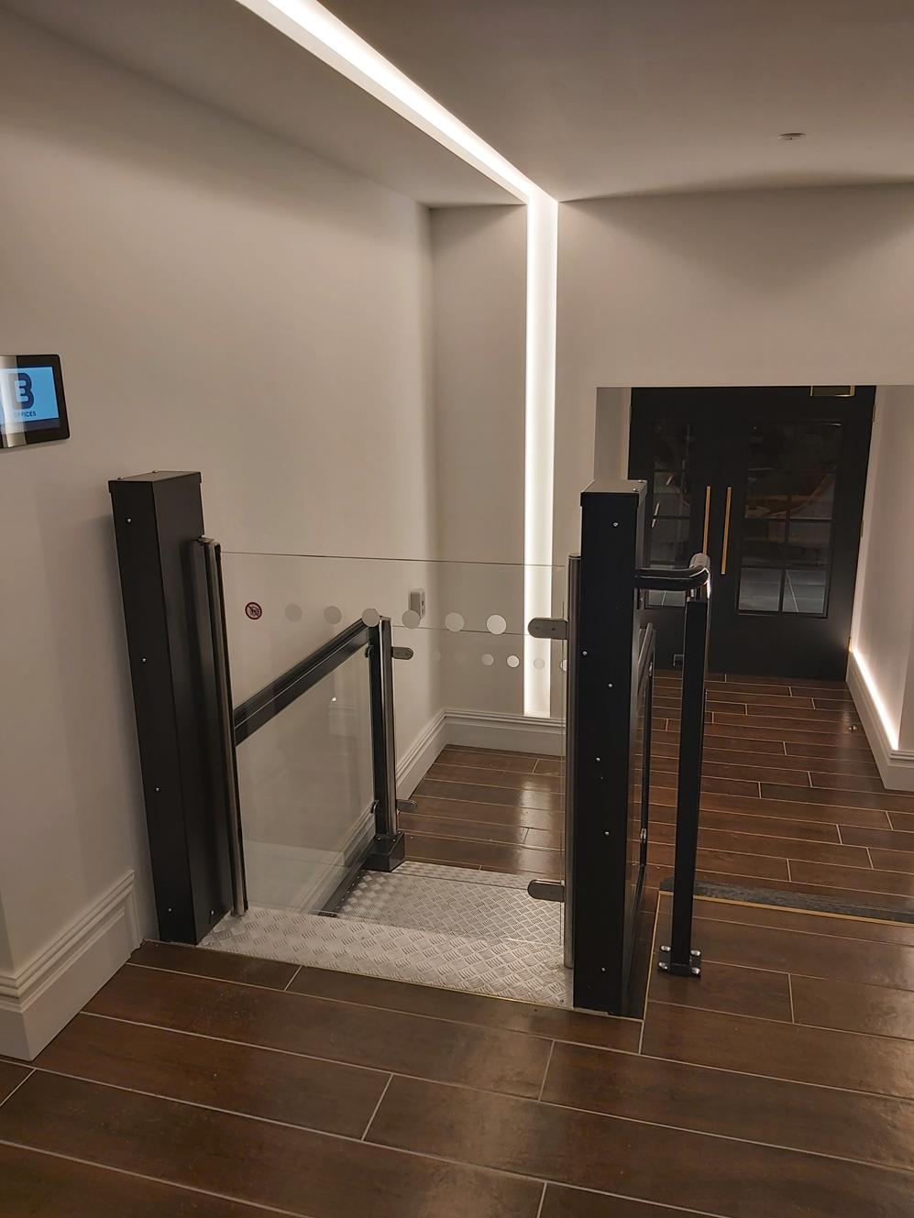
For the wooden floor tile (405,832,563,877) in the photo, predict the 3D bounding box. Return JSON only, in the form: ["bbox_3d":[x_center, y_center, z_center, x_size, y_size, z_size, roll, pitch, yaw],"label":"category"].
[{"bbox_3d":[0.096,1.142,4.262,0.840,0.010,0.205,3,15,15],"label":"wooden floor tile"}]

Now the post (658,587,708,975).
[{"bbox_3d":[0.600,0.428,2.345,0.108,1.085,0.125,3,15,15],"label":"post"}]

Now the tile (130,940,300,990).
[{"bbox_3d":[-0.664,0.972,2.498,0.483,0.010,0.102,3,15,15],"label":"tile"}]

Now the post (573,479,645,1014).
[{"bbox_3d":[0.365,0.353,2.215,0.124,1.302,0.223,3,15,15],"label":"post"}]

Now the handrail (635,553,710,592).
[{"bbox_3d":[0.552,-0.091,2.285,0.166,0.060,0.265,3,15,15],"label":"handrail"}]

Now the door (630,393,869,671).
[{"bbox_3d":[1.978,-0.522,6.419,1.570,2.060,0.050,3,15,15],"label":"door"}]

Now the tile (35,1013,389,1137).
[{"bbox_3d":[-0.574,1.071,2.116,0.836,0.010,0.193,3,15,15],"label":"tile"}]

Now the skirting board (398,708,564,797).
[{"bbox_3d":[0.204,0.827,4.988,0.810,0.227,0.820,3,15,15],"label":"skirting board"}]

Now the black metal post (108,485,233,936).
[{"bbox_3d":[-0.771,0.287,2.526,0.117,1.302,0.223,3,15,15],"label":"black metal post"}]

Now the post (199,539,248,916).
[{"bbox_3d":[-0.668,0.360,2.587,0.056,1.122,0.065,3,15,15],"label":"post"}]

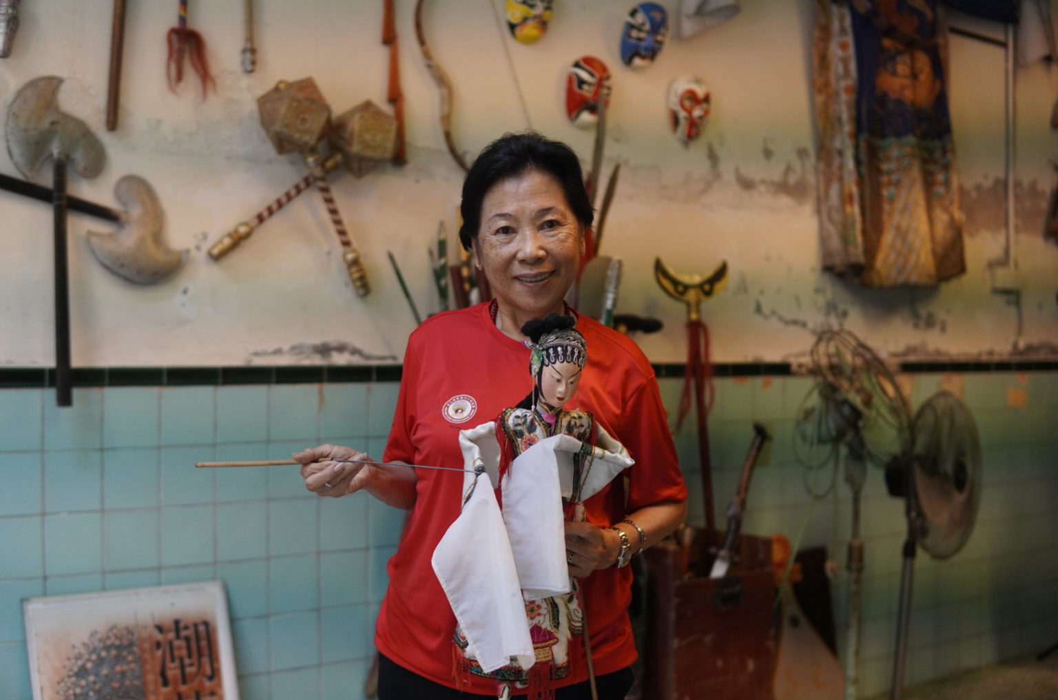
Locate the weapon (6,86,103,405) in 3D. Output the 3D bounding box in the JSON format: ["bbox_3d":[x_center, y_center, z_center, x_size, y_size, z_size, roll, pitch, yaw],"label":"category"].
[{"bbox_3d":[-1.137,-0.264,3.200,0.230,0.790,0.065,-1,-2,-35],"label":"weapon"}]

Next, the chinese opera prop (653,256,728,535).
[{"bbox_3d":[0.567,0.457,4.138,0.290,1.500,0.060,0,-6,-35],"label":"chinese opera prop"}]

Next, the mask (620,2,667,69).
[{"bbox_3d":[0.371,-0.992,4.170,0.170,0.213,0.075,14,-8,-34],"label":"mask"}]

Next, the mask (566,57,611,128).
[{"bbox_3d":[0.195,-0.795,4.070,0.168,0.217,0.075,6,-3,-35],"label":"mask"}]

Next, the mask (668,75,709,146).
[{"bbox_3d":[0.528,-0.792,4.369,0.160,0.225,0.090,0,0,-36],"label":"mask"}]

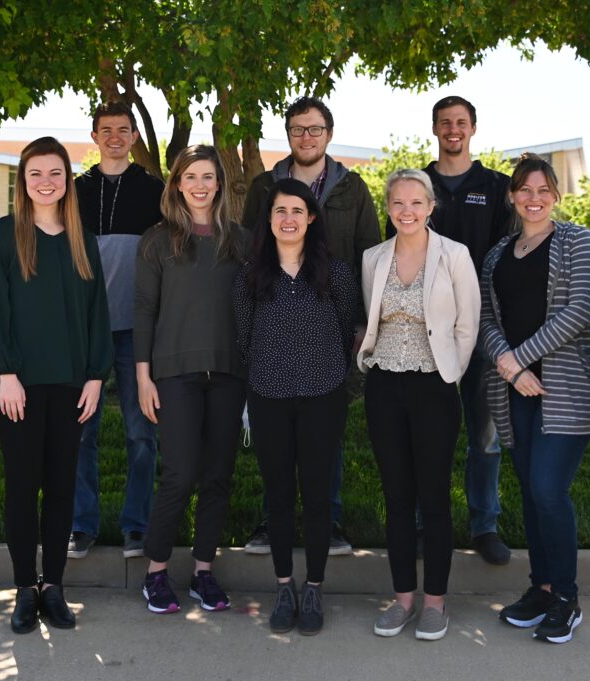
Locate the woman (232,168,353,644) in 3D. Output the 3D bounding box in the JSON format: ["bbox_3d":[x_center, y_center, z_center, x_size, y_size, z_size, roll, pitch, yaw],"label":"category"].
[{"bbox_3d":[0.002,0.228,3.577,0.450,1.607,0.310,0,4,0],"label":"woman"}]

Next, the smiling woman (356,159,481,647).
[{"bbox_3d":[0.441,0.217,3.526,0.450,1.637,0.330,2,5,20],"label":"smiling woman"}]

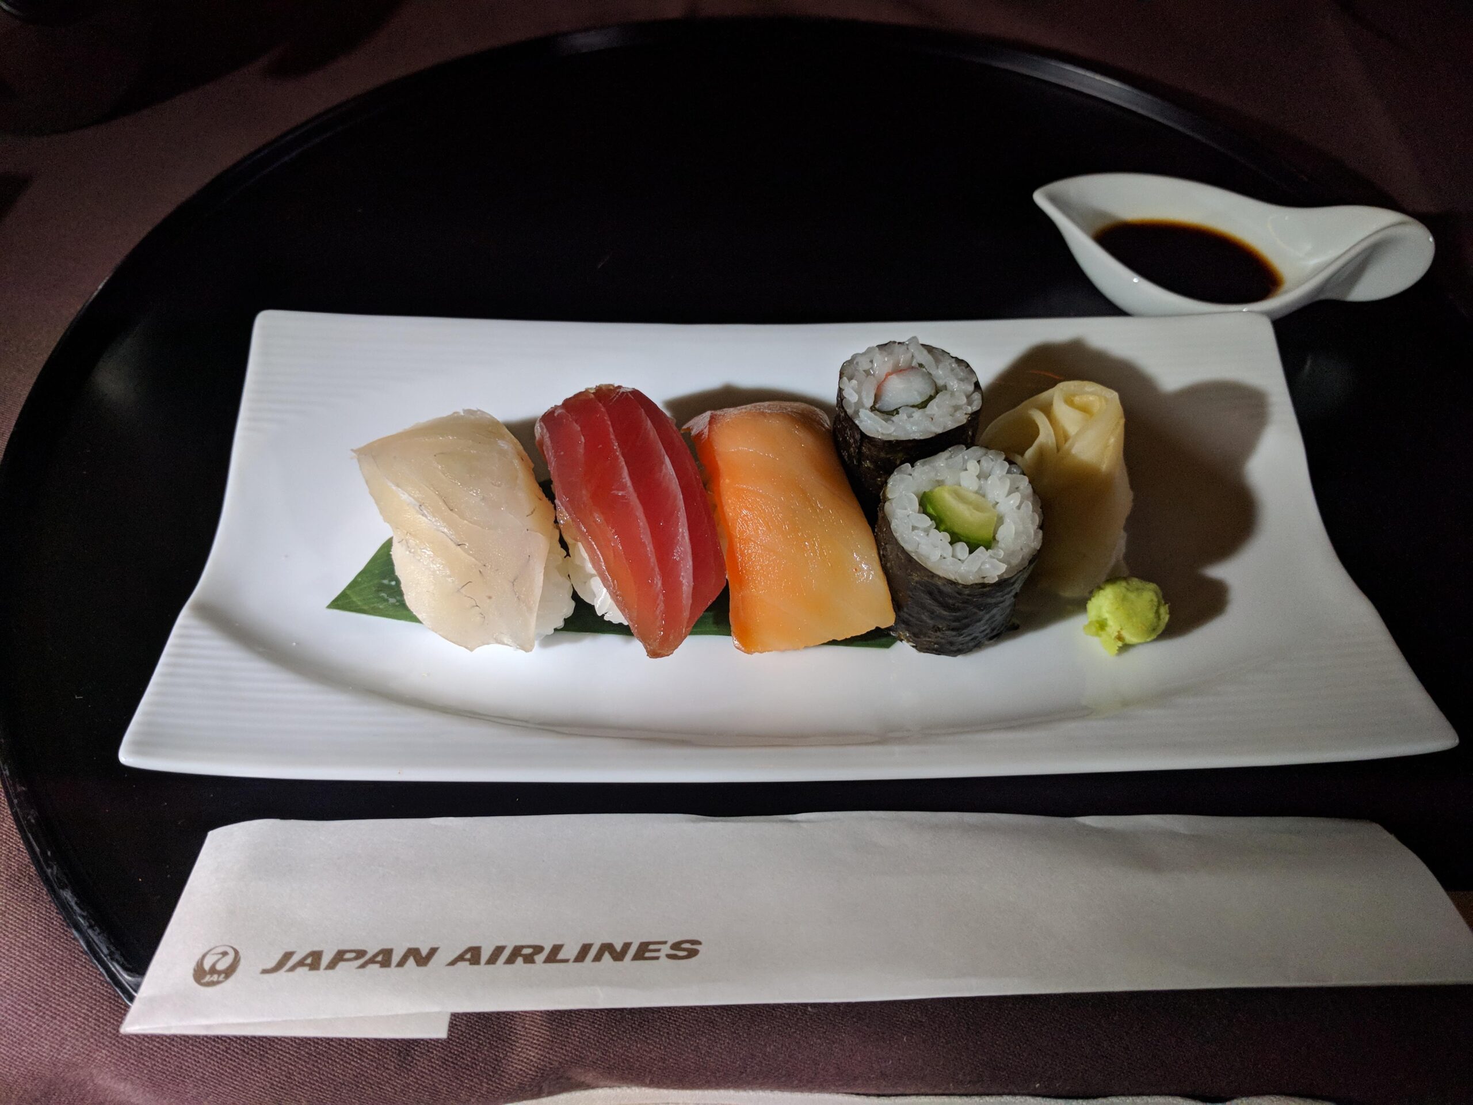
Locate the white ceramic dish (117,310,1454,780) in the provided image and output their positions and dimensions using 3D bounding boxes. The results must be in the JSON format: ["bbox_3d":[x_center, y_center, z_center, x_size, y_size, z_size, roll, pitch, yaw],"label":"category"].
[{"bbox_3d":[0.011,-0.003,0.245,0.246,0.027,0.119,0,54,-3],"label":"white ceramic dish"}]

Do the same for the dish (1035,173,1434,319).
[{"bbox_3d":[0.135,-0.075,0.300,0.112,0.033,0.049,7,54,2],"label":"dish"}]

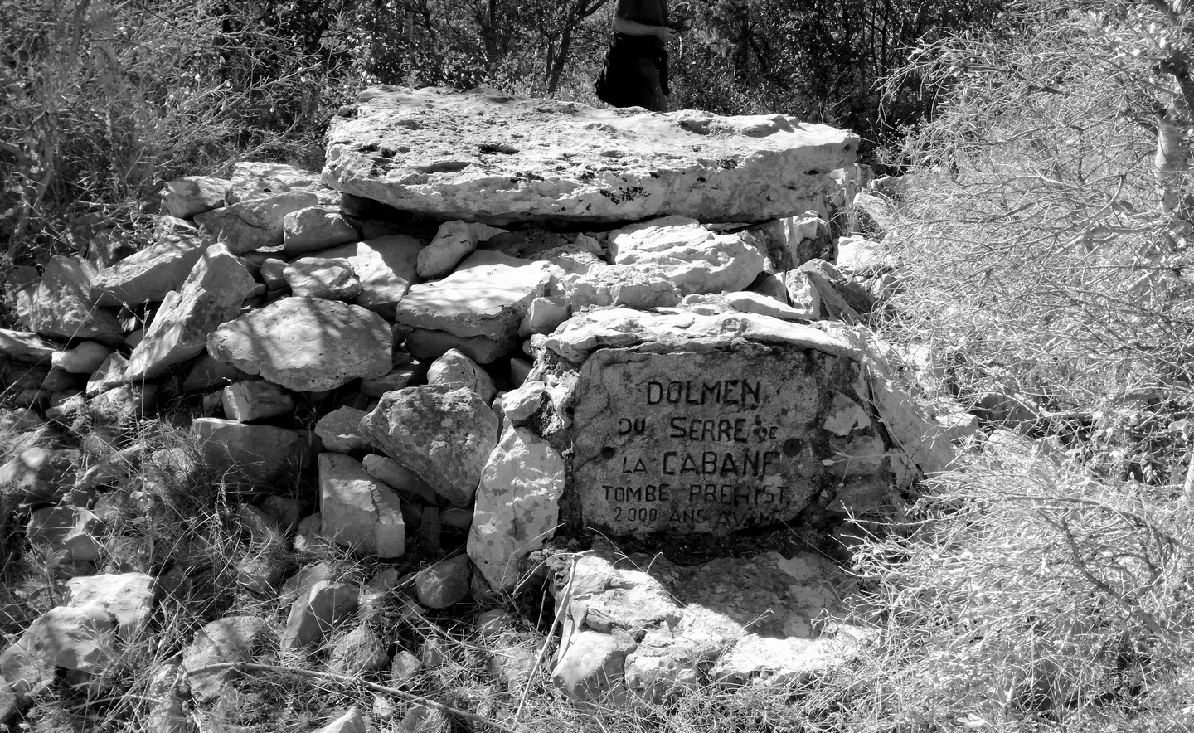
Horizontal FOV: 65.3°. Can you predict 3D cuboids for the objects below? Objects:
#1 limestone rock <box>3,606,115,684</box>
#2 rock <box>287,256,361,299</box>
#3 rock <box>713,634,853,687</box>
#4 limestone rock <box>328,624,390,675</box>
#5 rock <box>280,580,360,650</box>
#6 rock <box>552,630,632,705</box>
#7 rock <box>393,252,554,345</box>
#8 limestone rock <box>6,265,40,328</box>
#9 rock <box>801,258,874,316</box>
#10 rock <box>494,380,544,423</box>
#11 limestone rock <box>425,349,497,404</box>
[{"bbox_3d":[-1.351,0.704,2.350,0.260,0.135,0.190,-24,26,-12],"label":"limestone rock"},{"bbox_3d":[-1.047,-0.336,3.550,0.280,0.130,0.200,4,31,-3],"label":"rock"},{"bbox_3d":[0.482,0.775,2.450,0.368,0.094,0.150,0,20,0],"label":"rock"},{"bbox_3d":[-0.614,0.726,2.400,0.145,0.105,0.130,-6,20,-16],"label":"limestone rock"},{"bbox_3d":[-0.743,0.670,2.500,0.193,0.138,0.160,-9,22,-23],"label":"rock"},{"bbox_3d":[-0.008,0.777,2.420,0.200,0.170,0.180,-7,22,-19],"label":"rock"},{"bbox_3d":[-0.431,-0.267,3.400,0.520,0.200,0.430,1,20,2],"label":"rock"},{"bbox_3d":[-2.246,-0.268,3.650,0.120,0.251,0.140,-12,24,-30],"label":"limestone rock"},{"bbox_3d":[0.808,-0.270,3.150,0.250,0.140,0.200,28,17,-10],"label":"rock"},{"bbox_3d":[-0.225,0.103,2.720,0.140,0.100,0.120,-9,20,3],"label":"rock"},{"bbox_3d":[-0.421,0.047,2.920,0.225,0.190,0.190,0,20,0],"label":"limestone rock"}]

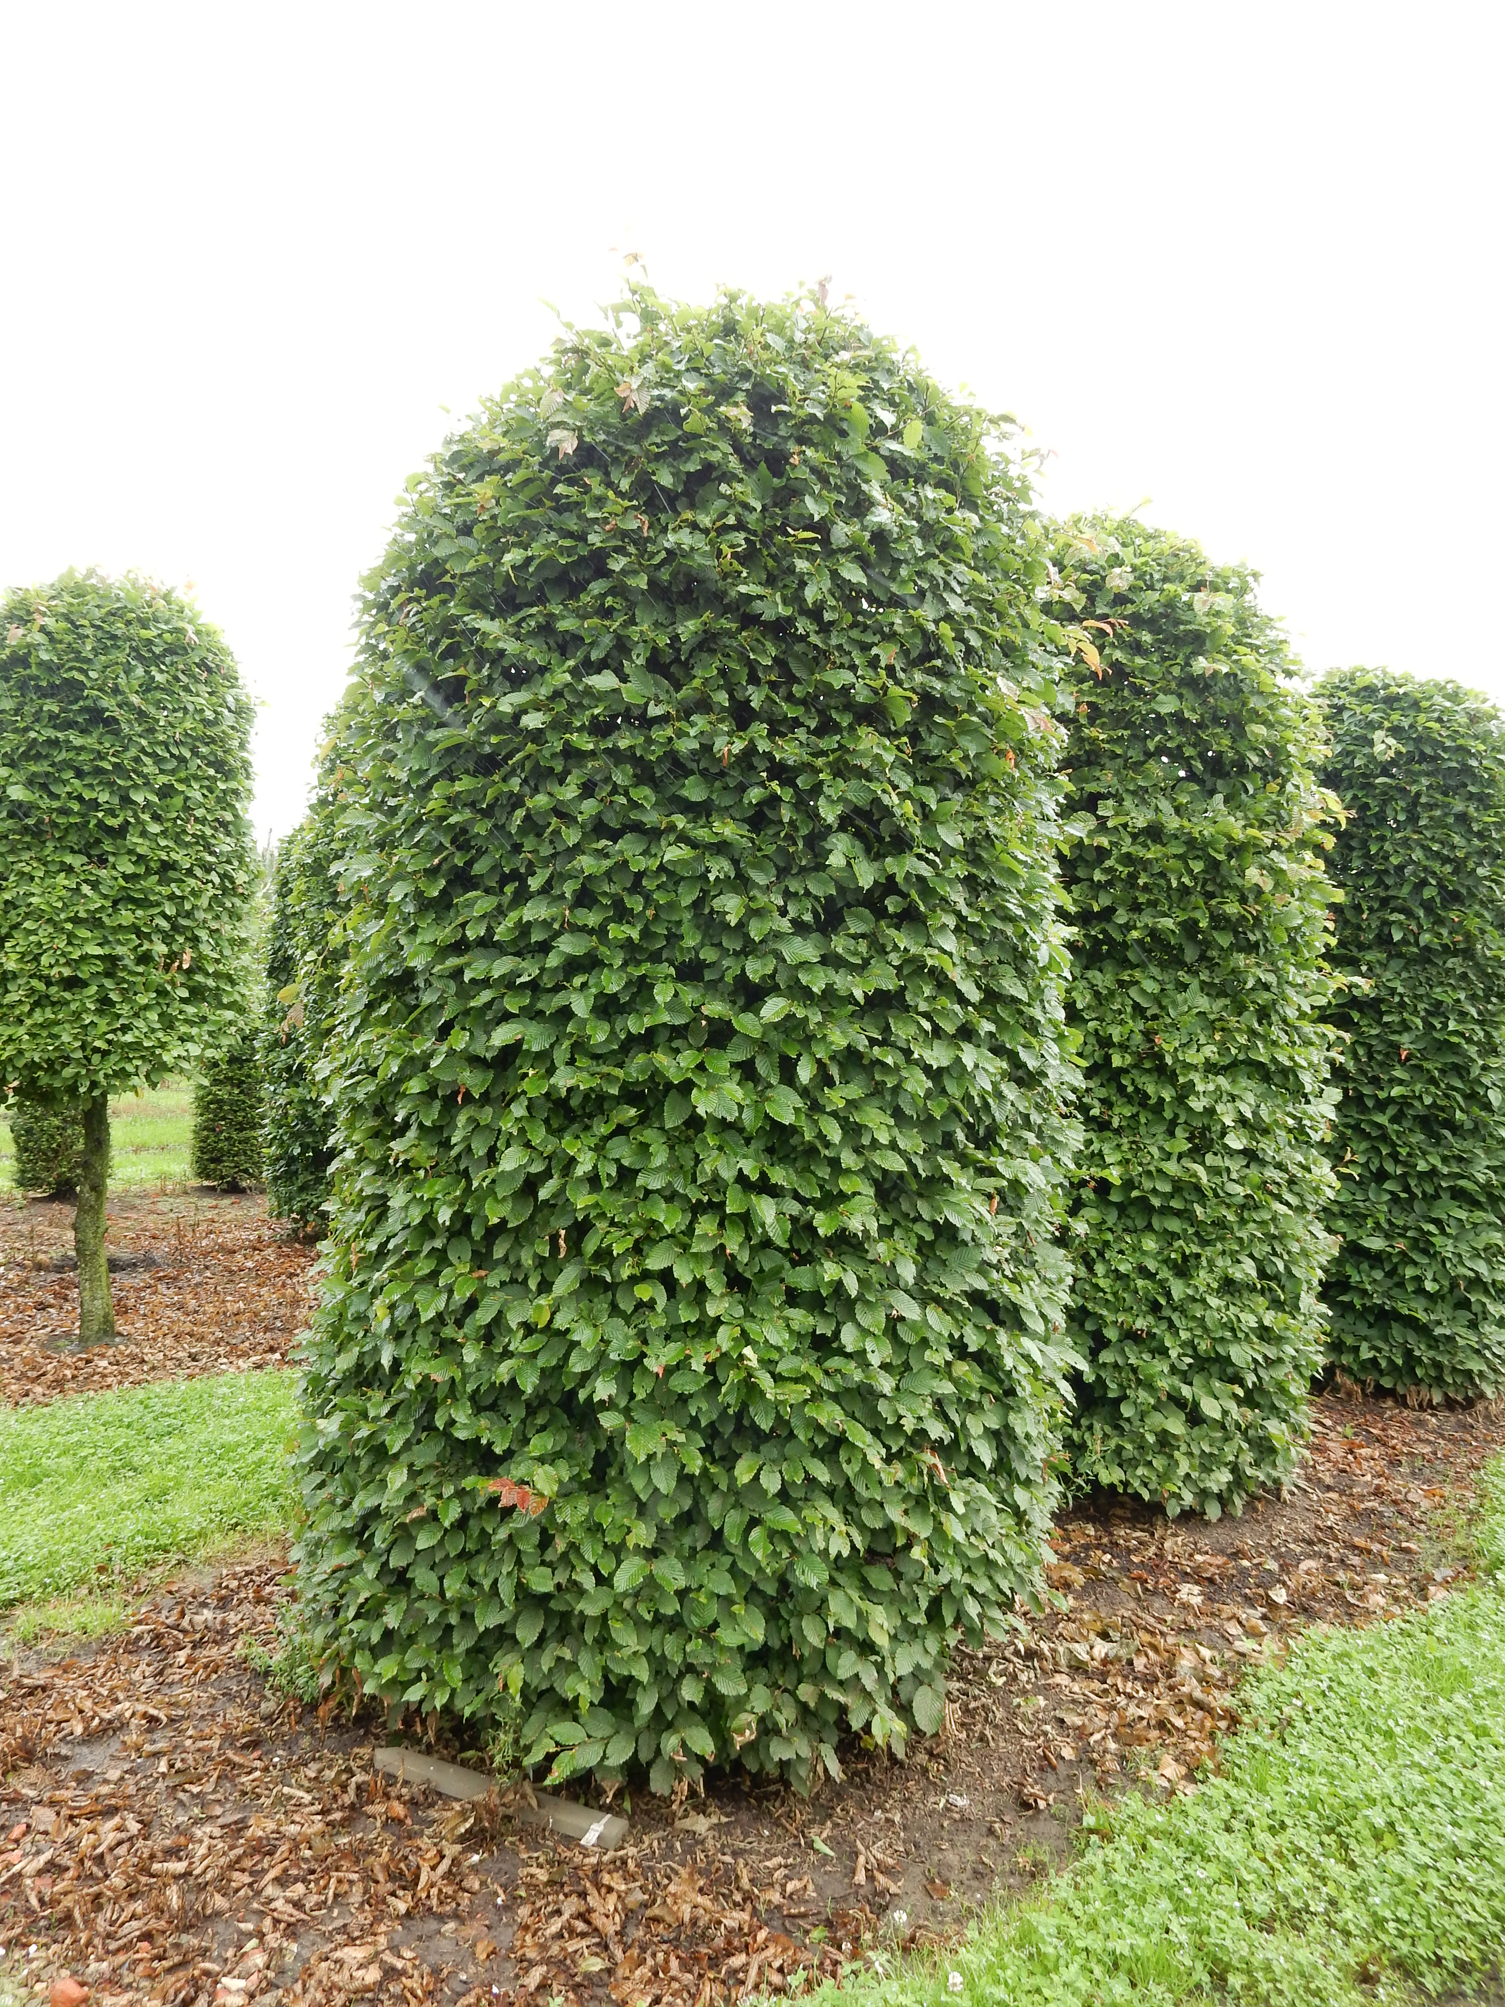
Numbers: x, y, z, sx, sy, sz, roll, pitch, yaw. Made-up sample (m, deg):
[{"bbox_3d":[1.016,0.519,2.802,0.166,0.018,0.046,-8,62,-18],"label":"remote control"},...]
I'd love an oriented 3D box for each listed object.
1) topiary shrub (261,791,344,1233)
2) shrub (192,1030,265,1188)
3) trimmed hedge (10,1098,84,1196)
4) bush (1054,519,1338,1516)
[{"bbox_3d":[-2.800,-0.033,10.301,1.450,3.200,1.450,0,-1,0],"label":"topiary shrub"},{"bbox_3d":[-4.460,0.842,12.491,0.800,1.500,0.800,0,-1,0],"label":"shrub"},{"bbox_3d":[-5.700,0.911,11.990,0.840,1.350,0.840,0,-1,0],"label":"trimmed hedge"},{"bbox_3d":[1.200,-0.069,4.951,1.550,3.150,1.550,0,-1,0],"label":"bush"}]

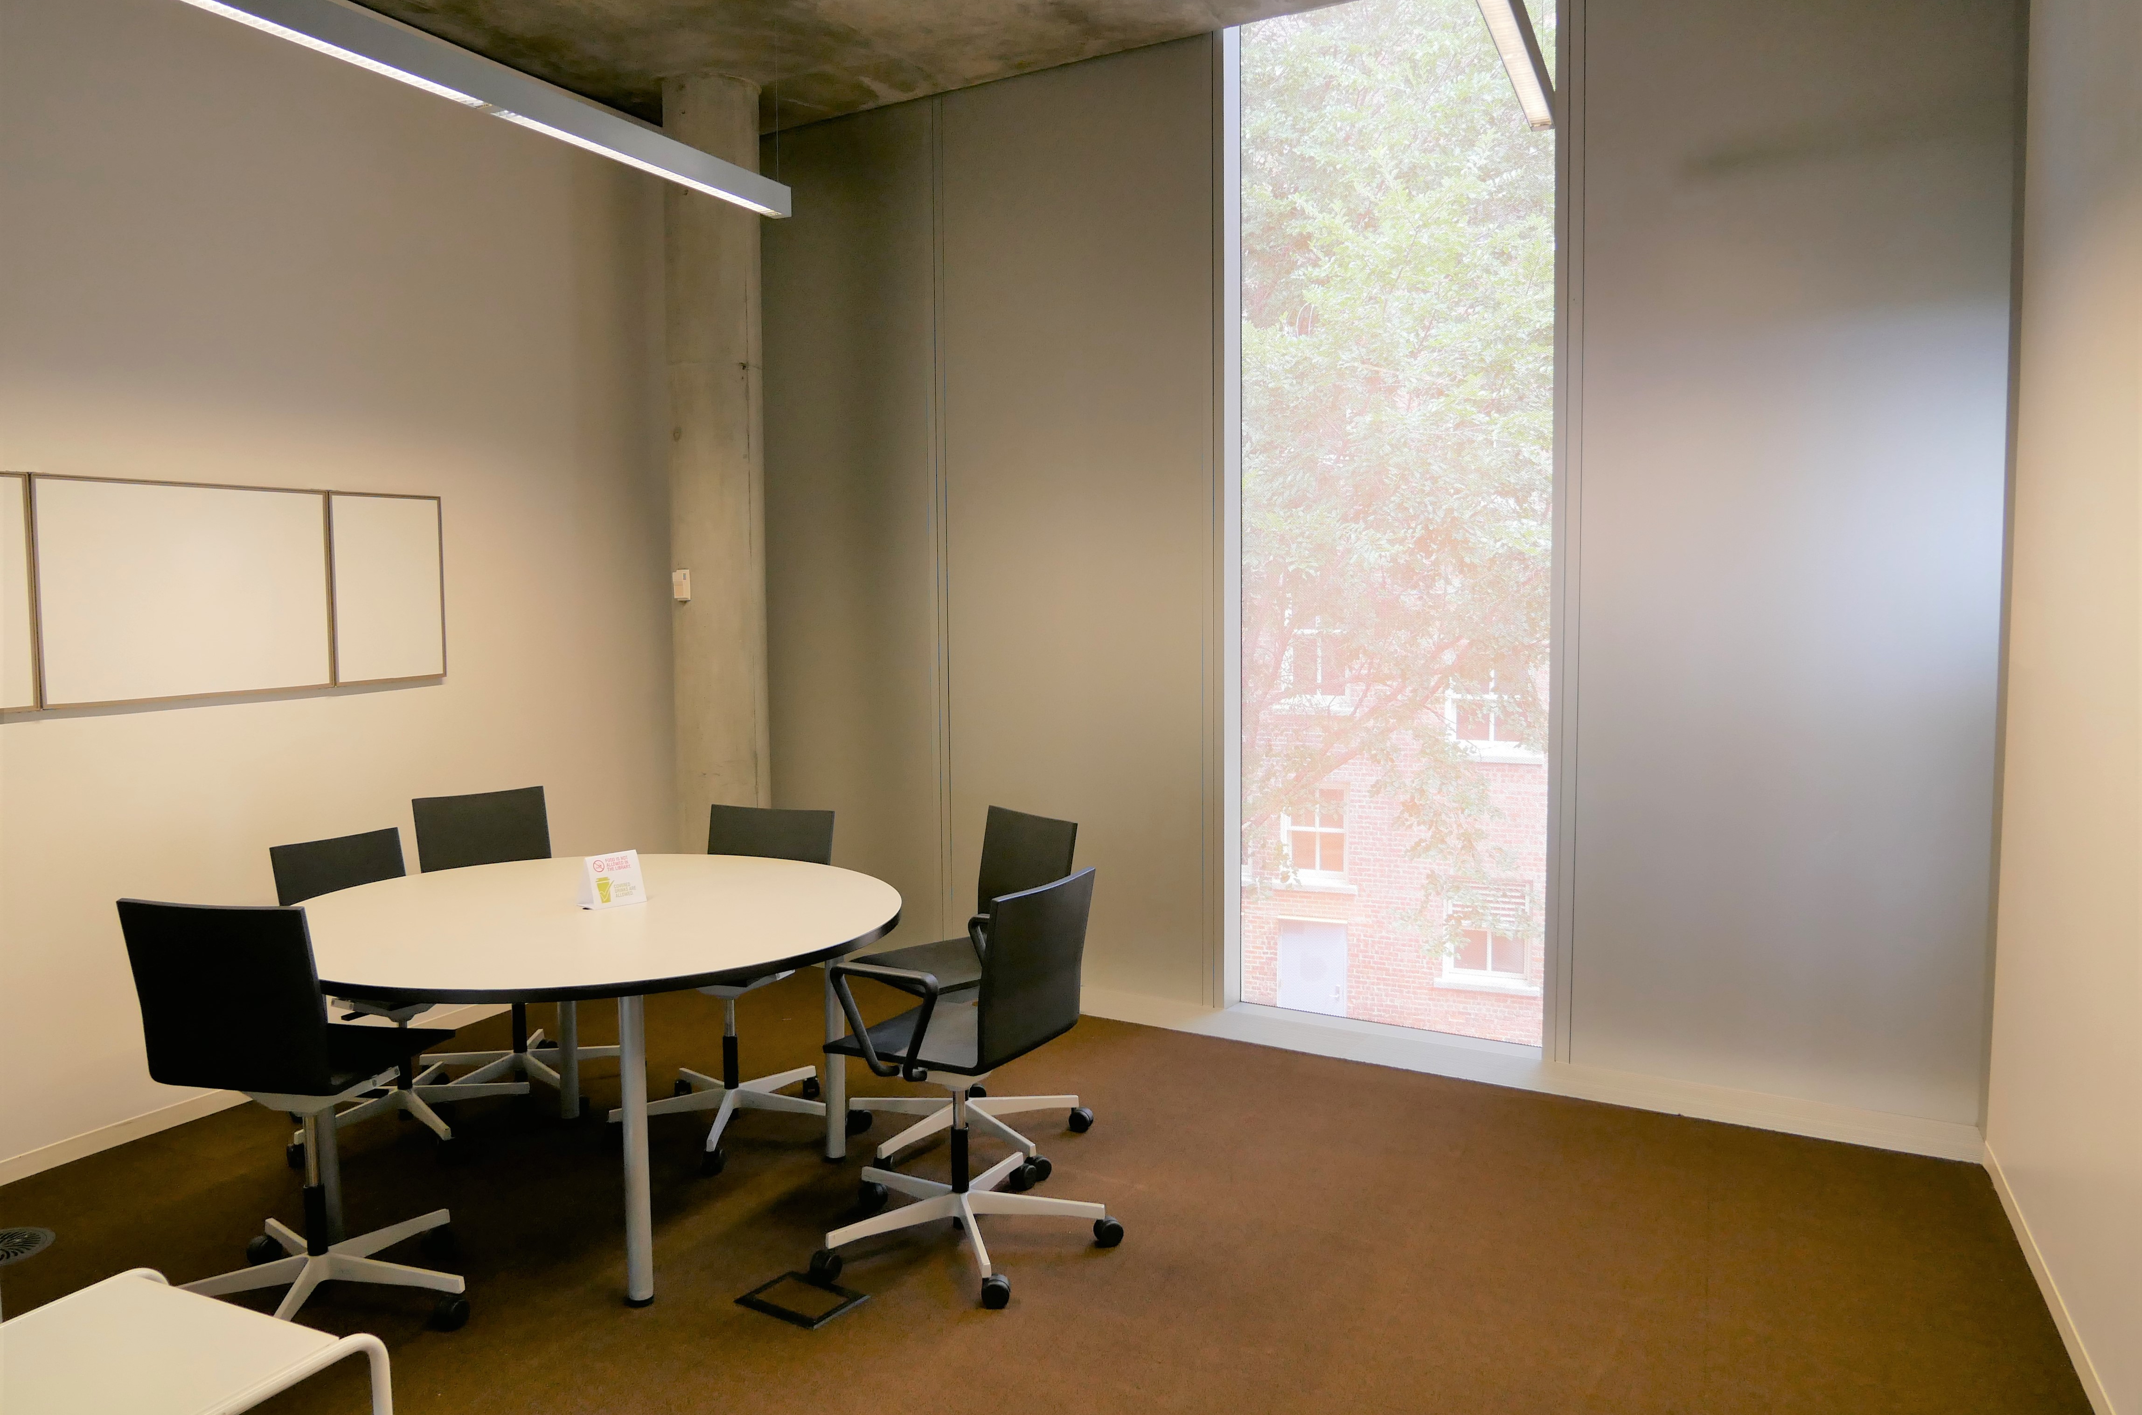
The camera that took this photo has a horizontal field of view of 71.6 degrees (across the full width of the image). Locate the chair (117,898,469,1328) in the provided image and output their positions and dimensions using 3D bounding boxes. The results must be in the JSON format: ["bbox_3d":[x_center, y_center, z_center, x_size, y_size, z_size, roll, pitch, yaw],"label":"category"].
[{"bbox_3d":[-1.561,0.819,3.106,0.657,0.938,0.682,1,5,11],"label":"chair"}]

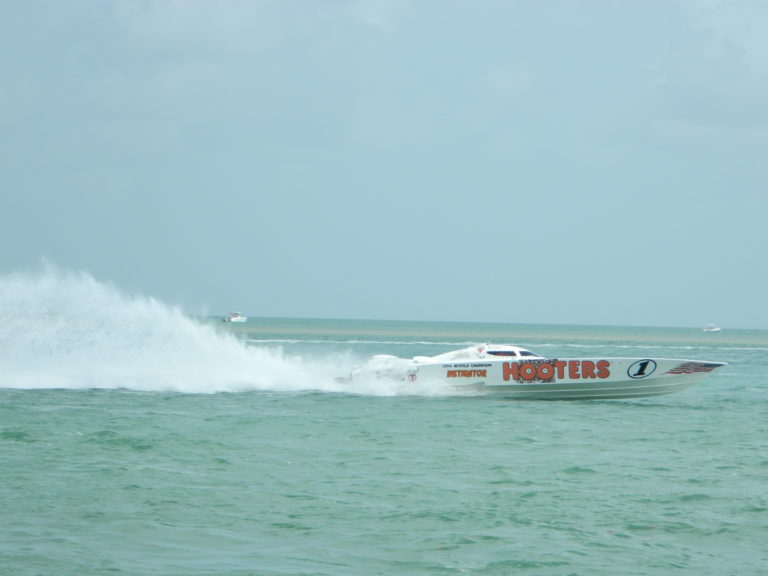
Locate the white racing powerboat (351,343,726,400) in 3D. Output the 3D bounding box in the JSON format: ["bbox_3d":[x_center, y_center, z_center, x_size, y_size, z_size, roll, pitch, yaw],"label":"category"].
[{"bbox_3d":[5.170,2.810,130.500,12.500,1.970,2.600,-1,0,0],"label":"white racing powerboat"}]

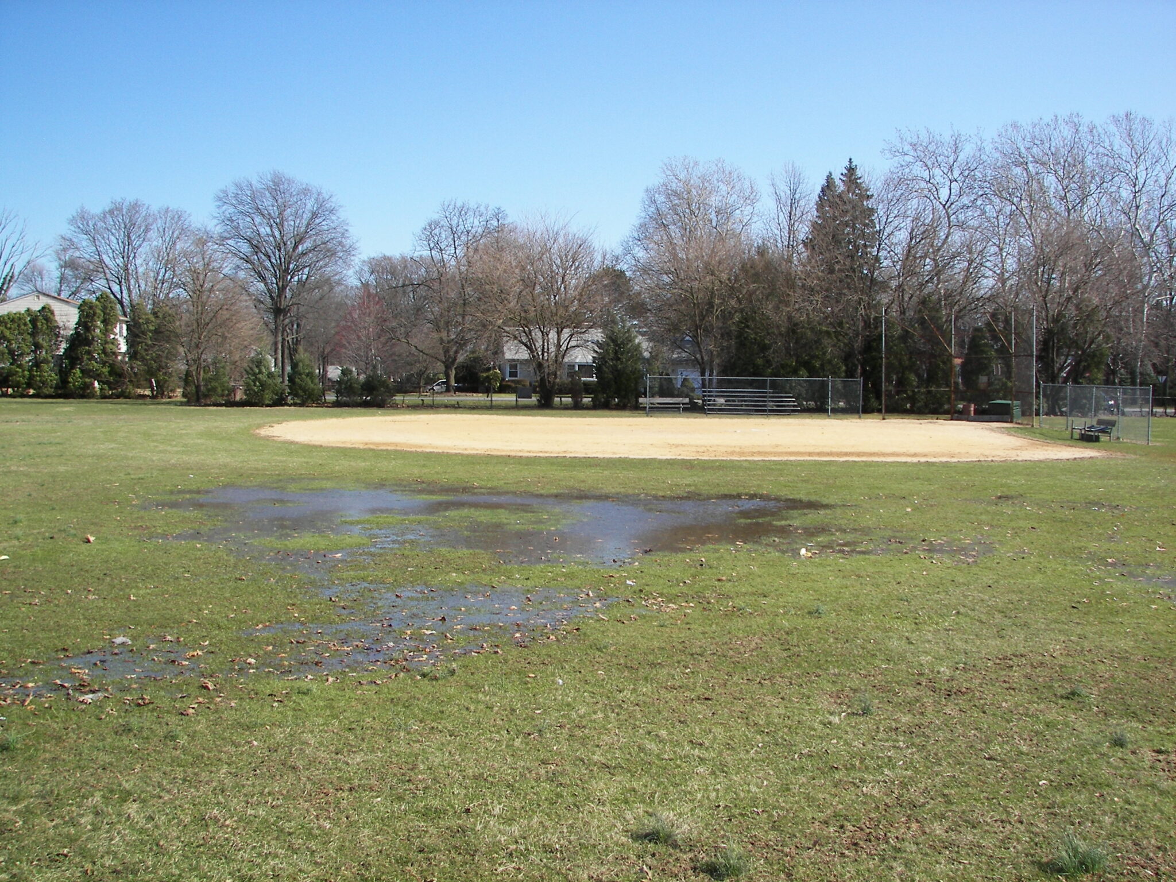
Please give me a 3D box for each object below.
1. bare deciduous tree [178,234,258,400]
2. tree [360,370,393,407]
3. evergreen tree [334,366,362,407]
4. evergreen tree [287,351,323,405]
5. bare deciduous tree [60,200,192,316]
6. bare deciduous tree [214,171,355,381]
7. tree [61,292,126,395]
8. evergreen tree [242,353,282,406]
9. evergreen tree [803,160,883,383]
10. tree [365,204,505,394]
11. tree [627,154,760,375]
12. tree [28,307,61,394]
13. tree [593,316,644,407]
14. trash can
[{"bbox_3d":[-23.670,-7.890,77.710,5.210,10.930,5.210,0,3,0],"label":"bare deciduous tree"},{"bbox_3d":[-12.290,-3.065,70.941,1.944,2.026,1.944,0,3,-10],"label":"tree"},{"bbox_3d":[-14.014,-3.232,71.434,1.687,2.278,1.687,0,3,-11],"label":"evergreen tree"},{"bbox_3d":[-17.840,-3.980,76.910,2.310,3.400,2.310,0,3,0],"label":"evergreen tree"},{"bbox_3d":[-44.684,-14.168,117.478,11.770,17.996,11.182,-1,4,-21],"label":"bare deciduous tree"},{"bbox_3d":[-20.820,-10.540,83.580,9.650,15.610,9.170,0,3,0],"label":"bare deciduous tree"},{"bbox_3d":[-32.740,-6.310,80.810,4.440,6.960,3.780,0,3,0],"label":"tree"},{"bbox_3d":[-19.061,-3.606,71.412,2.232,3.028,2.232,-1,3,-15],"label":"evergreen tree"},{"bbox_3d":[17.720,-10.850,84.550,5.490,16.930,5.490,0,3,0],"label":"evergreen tree"},{"bbox_3d":[-14.640,-13.500,115.520,13.510,18.050,12.830,0,3,0],"label":"tree"},{"bbox_3d":[5.825,-8.667,67.599,7.227,13.833,6.866,1,3,5],"label":"tree"},{"bbox_3d":[-38.265,-6.294,85.814,2.007,6.396,2.007,-1,4,-24],"label":"tree"},{"bbox_3d":[1.733,-4.513,69.347,2.975,5.275,2.975,0,3,1],"label":"tree"},{"bbox_3d":[19.282,-1.395,56.600,0.850,0.880,1.200,-3,5,-45],"label":"trash can"}]

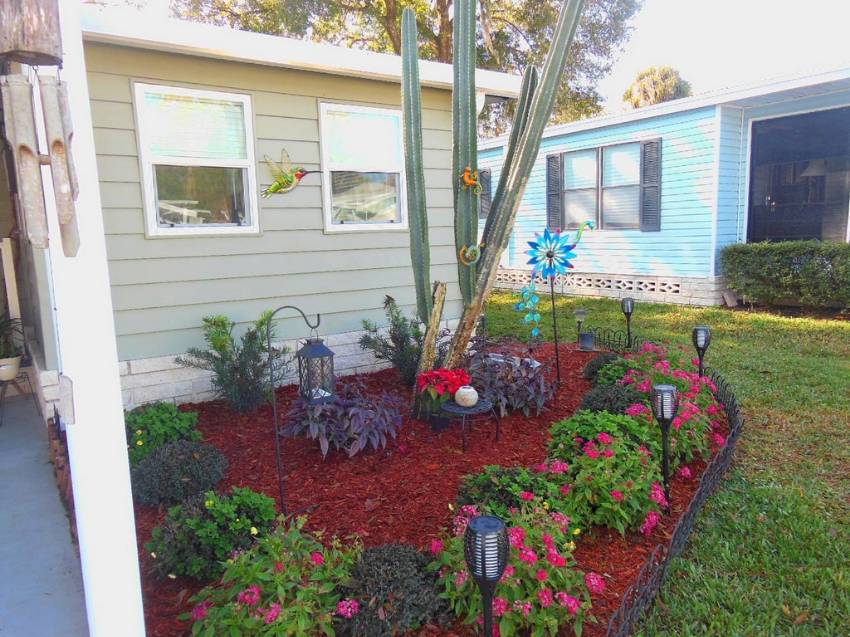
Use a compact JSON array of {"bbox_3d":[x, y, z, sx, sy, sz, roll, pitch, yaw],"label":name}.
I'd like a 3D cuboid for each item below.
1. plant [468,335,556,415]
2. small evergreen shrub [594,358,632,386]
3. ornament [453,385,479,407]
[{"bbox_3d":[0.657,0.425,4.716,0.680,0.470,0.640,0,8,8],"label":"plant"},{"bbox_3d":[1.562,0.437,5.085,0.330,0.210,0.330,1,9,17],"label":"small evergreen shrub"},{"bbox_3d":[0.269,0.523,4.021,0.152,0.145,0.152,-1,8,4],"label":"ornament"}]

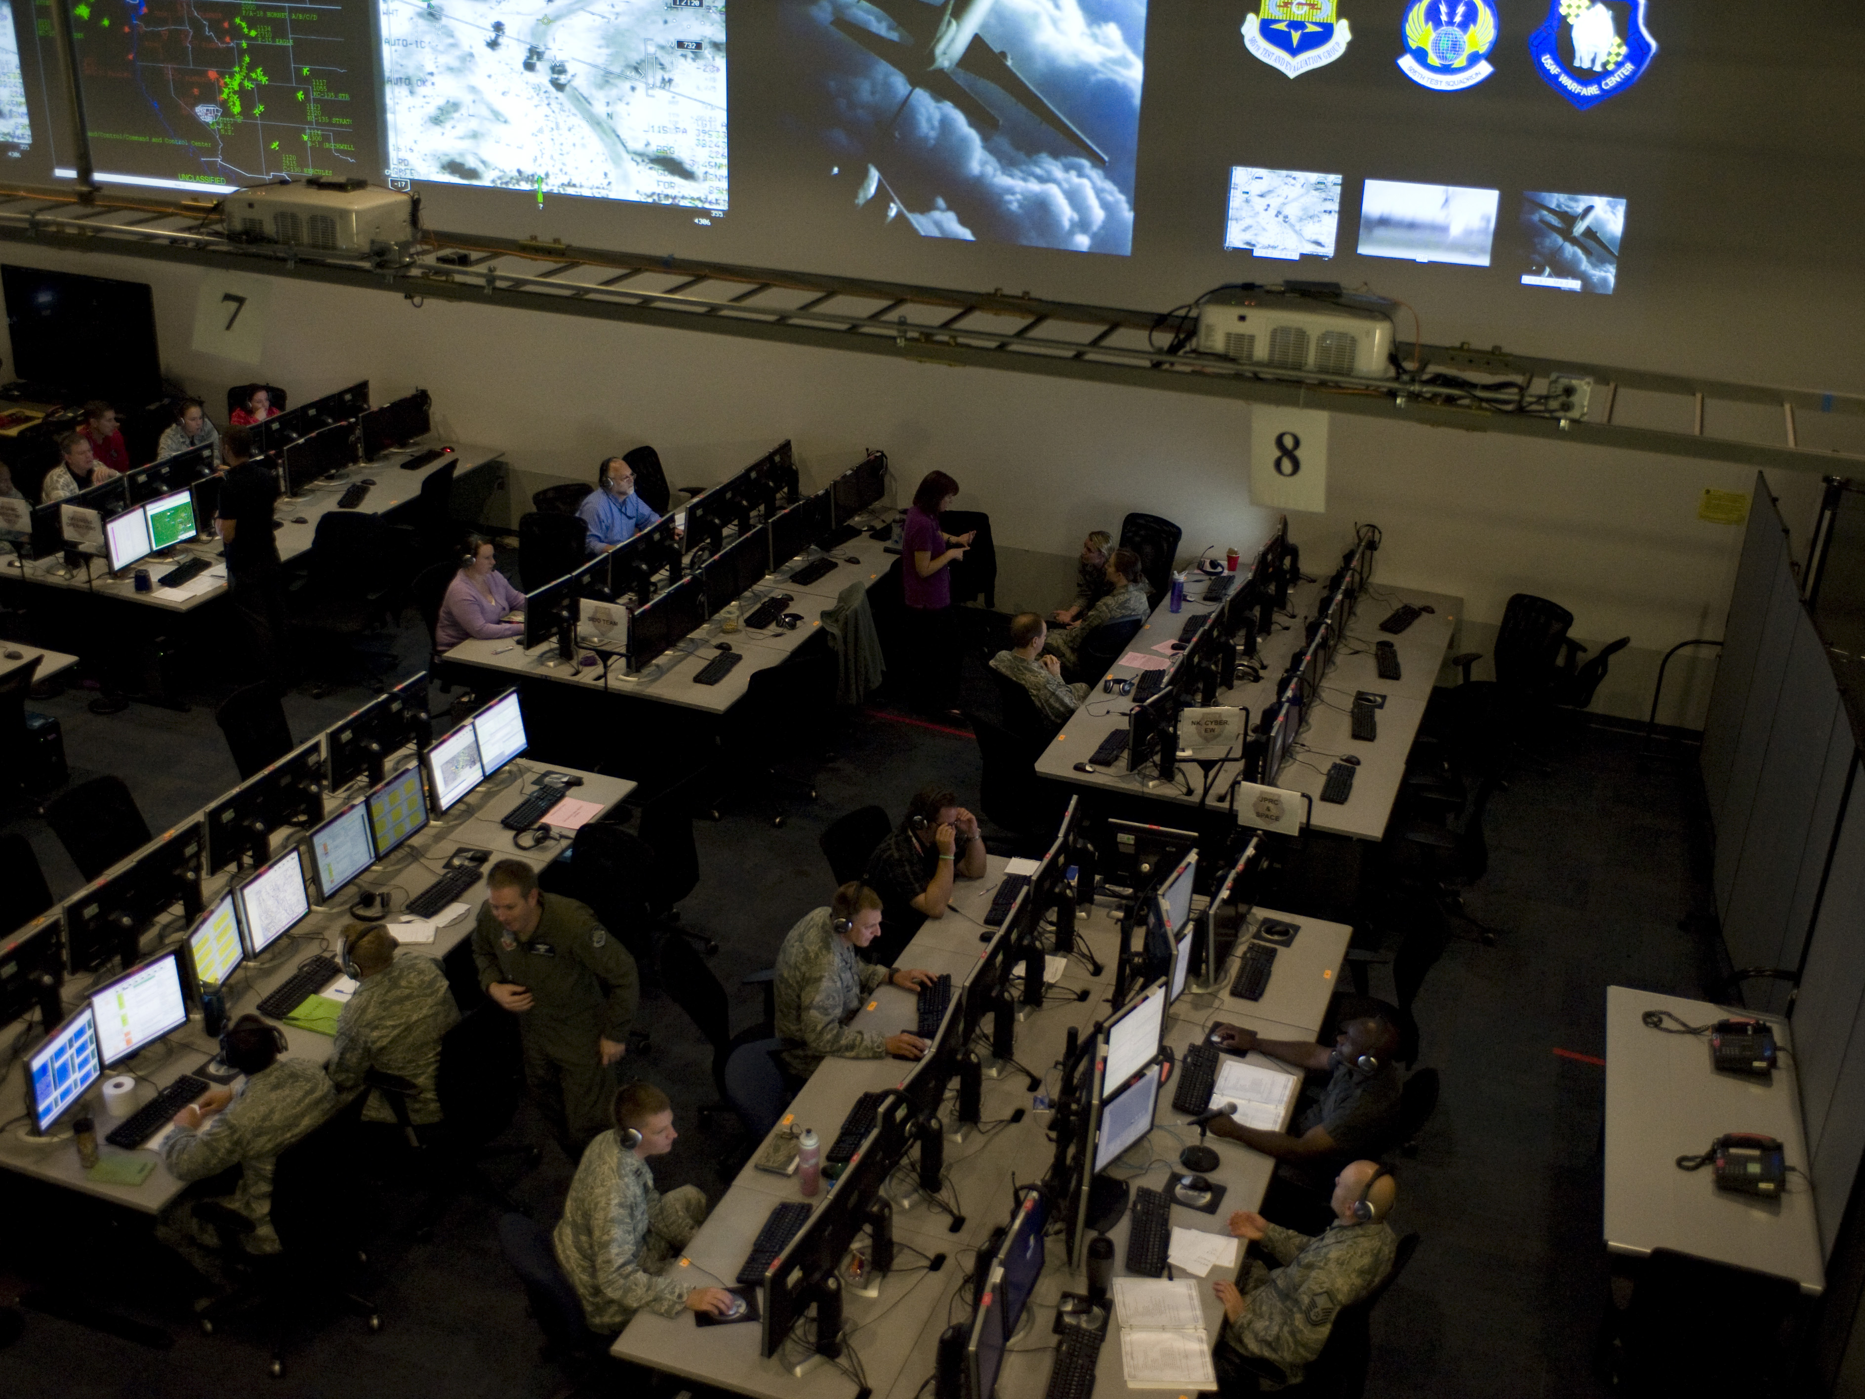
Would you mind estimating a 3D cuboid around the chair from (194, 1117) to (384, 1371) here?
[{"bbox_3d":[-2.435,1.904,7.498,0.670,1.040,0.660,10,25,17],"label":"chair"}]

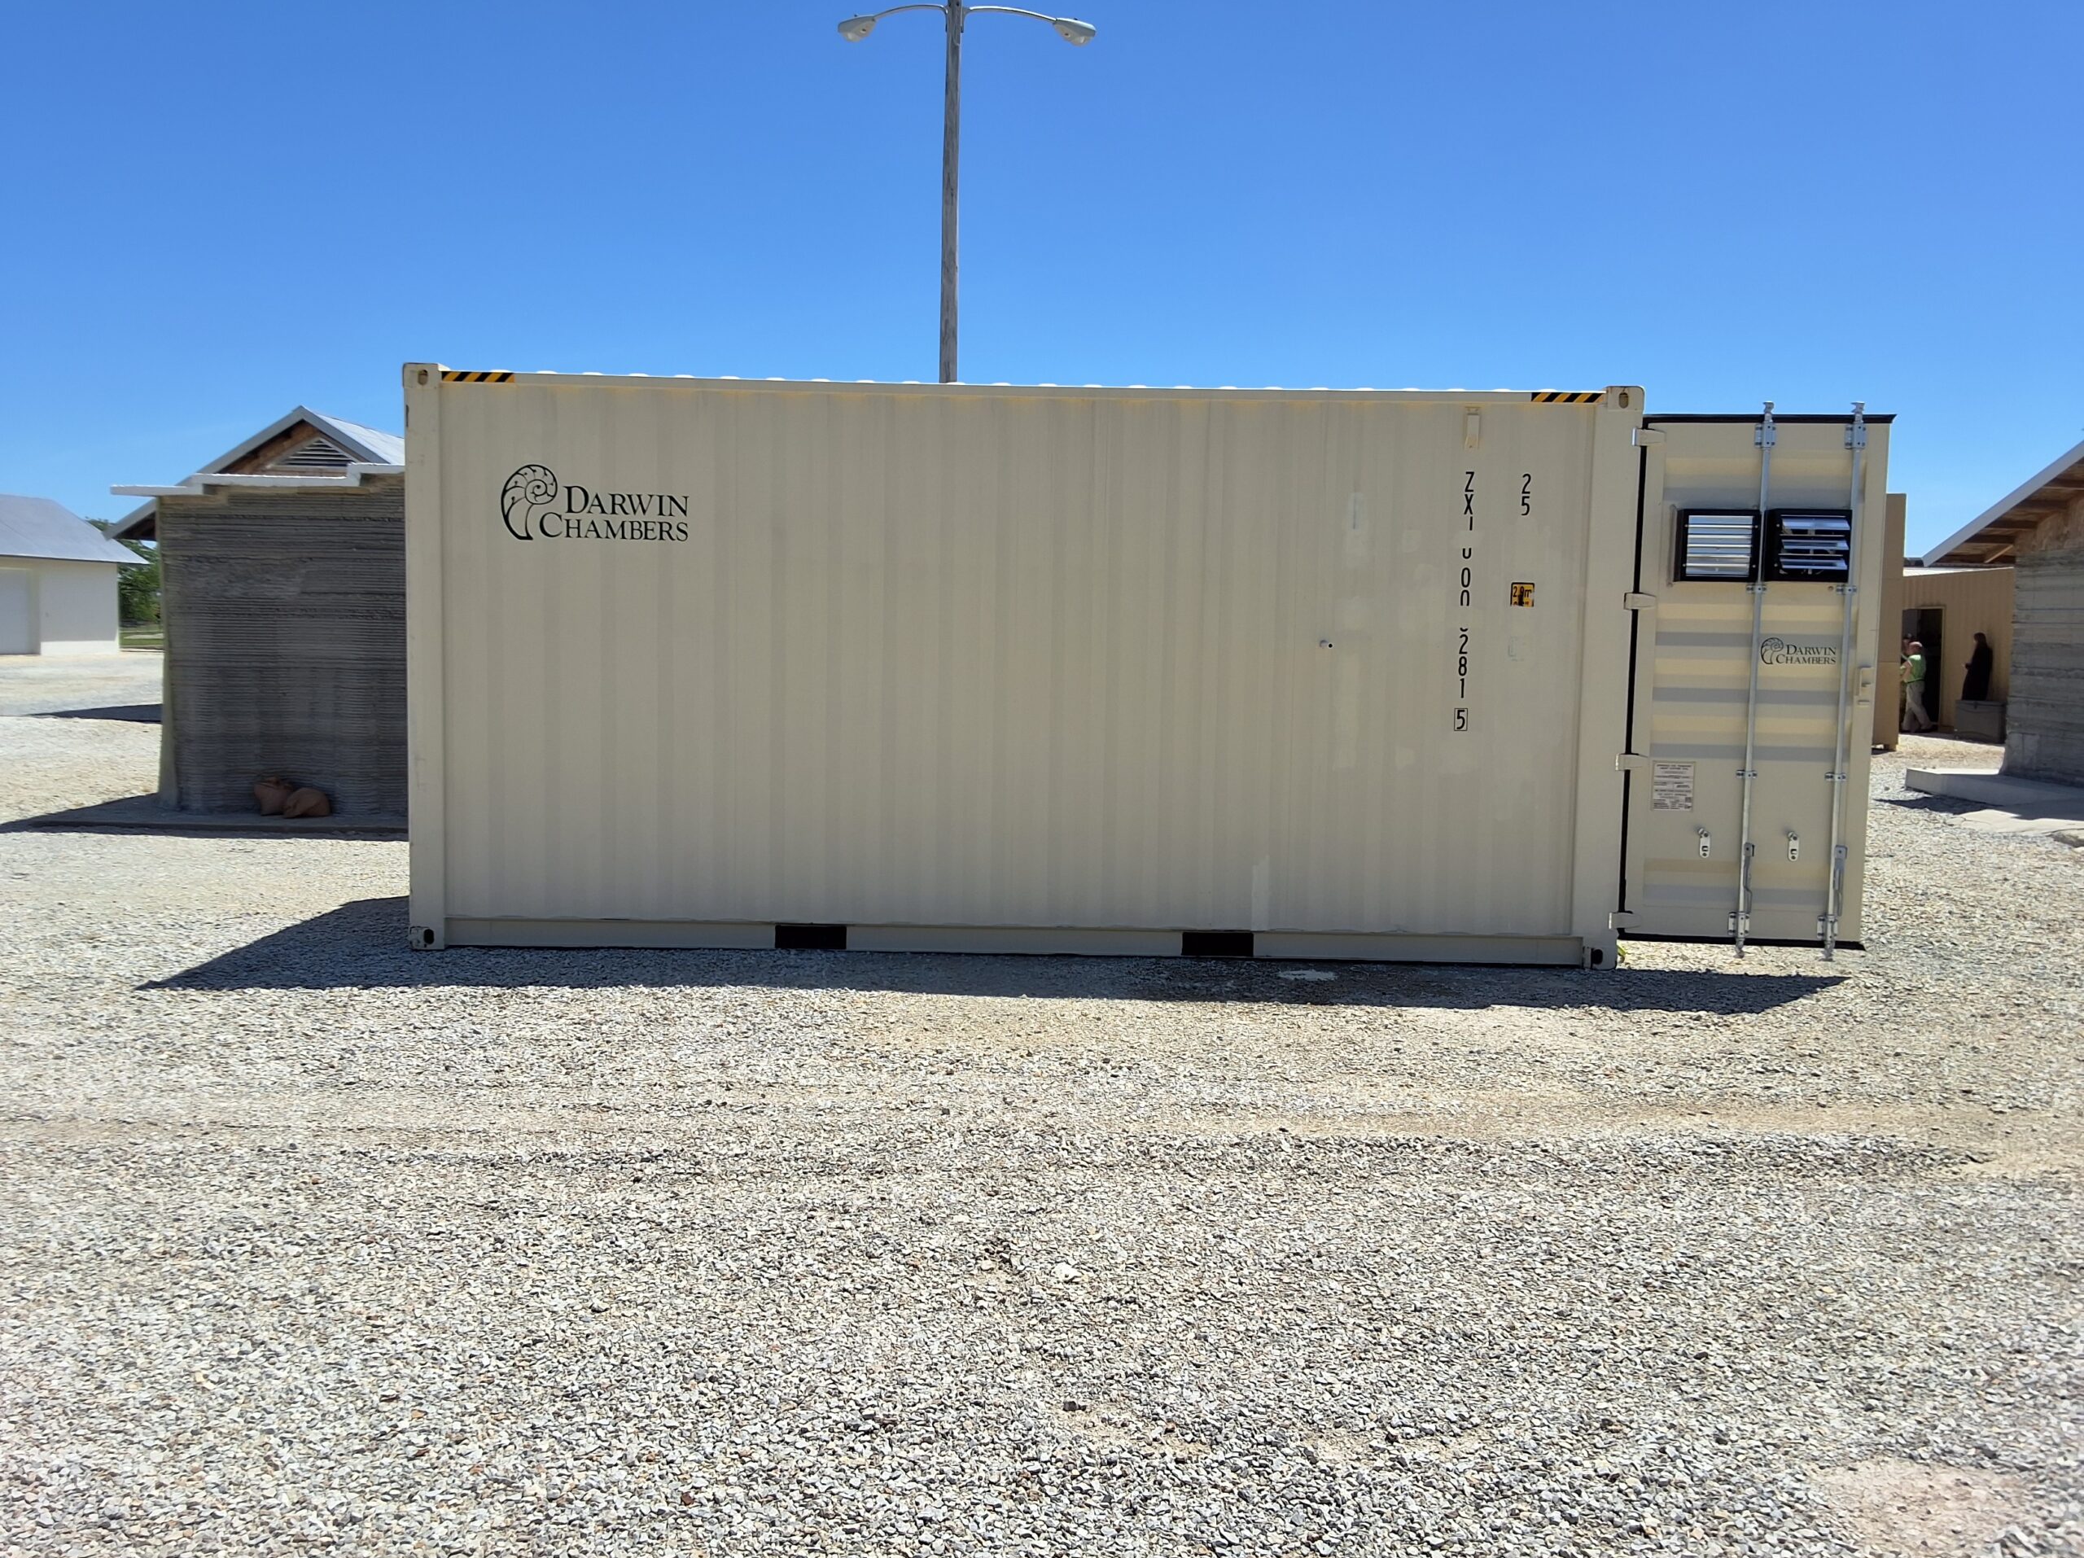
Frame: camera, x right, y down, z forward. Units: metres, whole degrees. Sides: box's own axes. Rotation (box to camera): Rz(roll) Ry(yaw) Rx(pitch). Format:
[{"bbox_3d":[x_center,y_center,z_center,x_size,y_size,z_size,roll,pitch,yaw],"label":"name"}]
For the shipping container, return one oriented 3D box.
[{"bbox_3d":[0.459,-0.618,9.517,7.200,2.896,2.520,1,5,-1],"label":"shipping container"}]

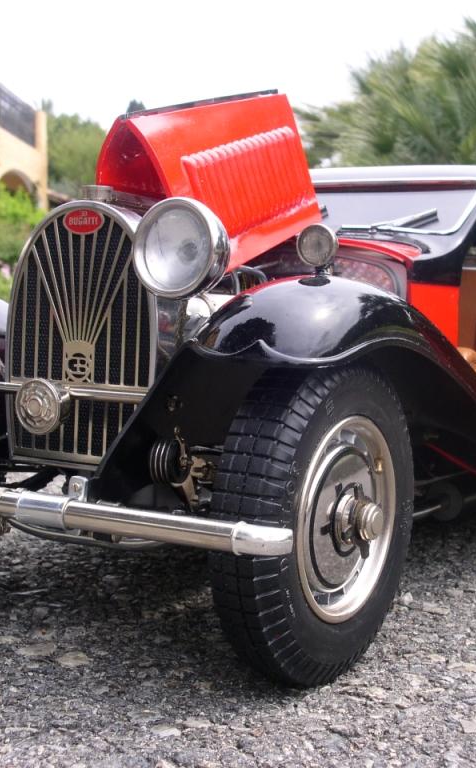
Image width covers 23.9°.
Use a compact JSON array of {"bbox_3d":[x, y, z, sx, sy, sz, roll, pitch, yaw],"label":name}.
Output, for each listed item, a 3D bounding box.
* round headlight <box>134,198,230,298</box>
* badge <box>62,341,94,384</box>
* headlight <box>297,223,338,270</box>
[{"bbox_3d":[-0.014,-0.040,0.336,0.029,0.030,0.021,3,4,30],"label":"round headlight"},{"bbox_3d":[-0.053,-0.007,0.375,0.013,0.013,0.002,3,4,30],"label":"badge"},{"bbox_3d":[0.026,-0.042,0.345,0.013,0.014,0.010,3,4,30],"label":"headlight"}]

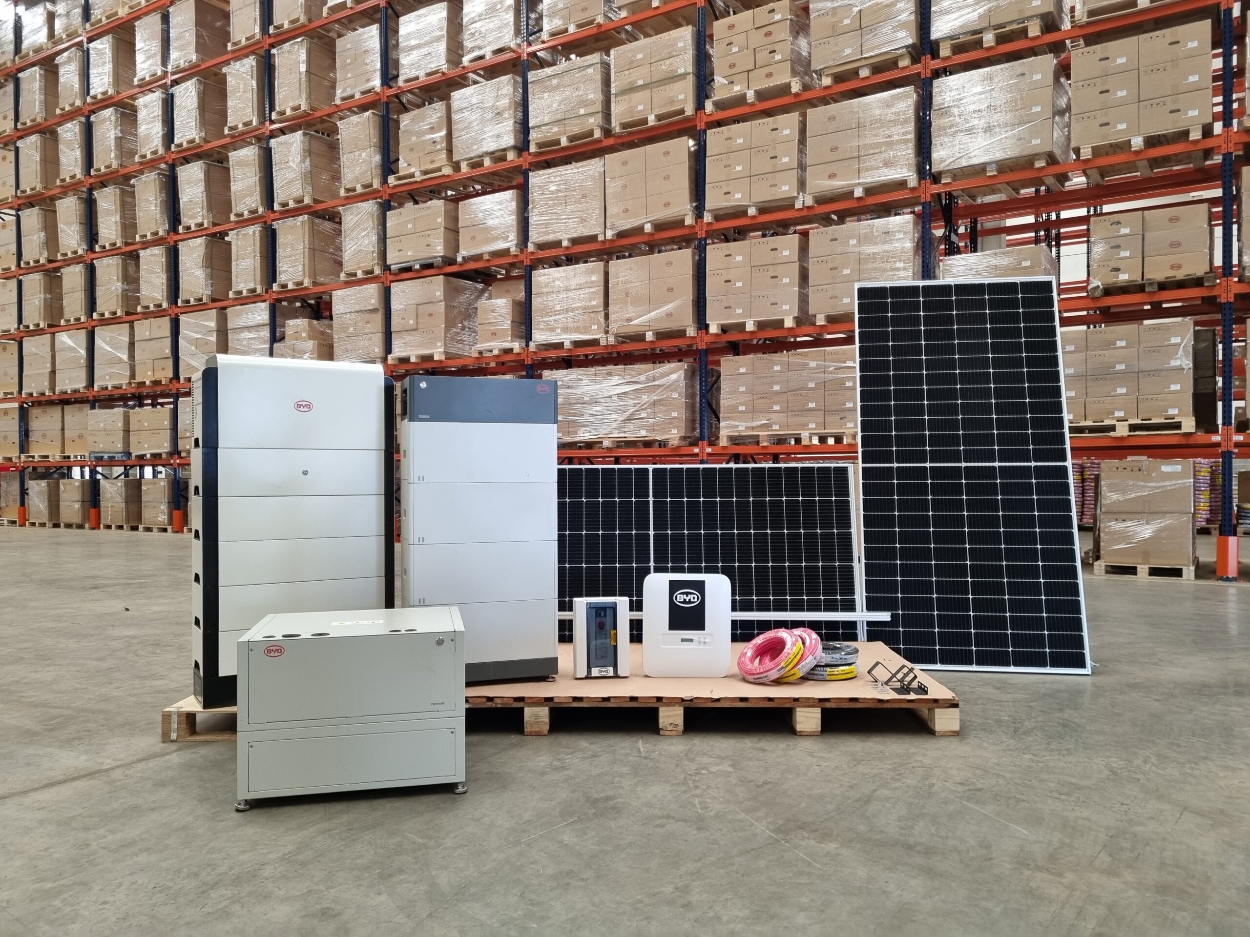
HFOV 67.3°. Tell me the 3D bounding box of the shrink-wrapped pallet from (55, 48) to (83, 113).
[{"bbox_3d":[-10.336,-7.399,18.483,0.800,1.100,1.180,-1,0,32],"label":"shrink-wrapped pallet"}]

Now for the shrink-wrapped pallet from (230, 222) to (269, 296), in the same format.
[{"bbox_3d":[-5.455,-3.114,14.588,0.750,1.000,1.030,-1,0,31],"label":"shrink-wrapped pallet"}]

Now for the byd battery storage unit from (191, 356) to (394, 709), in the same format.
[{"bbox_3d":[-1.321,0.230,3.768,0.726,1.316,0.260,-1,0,-32],"label":"byd battery storage unit"}]

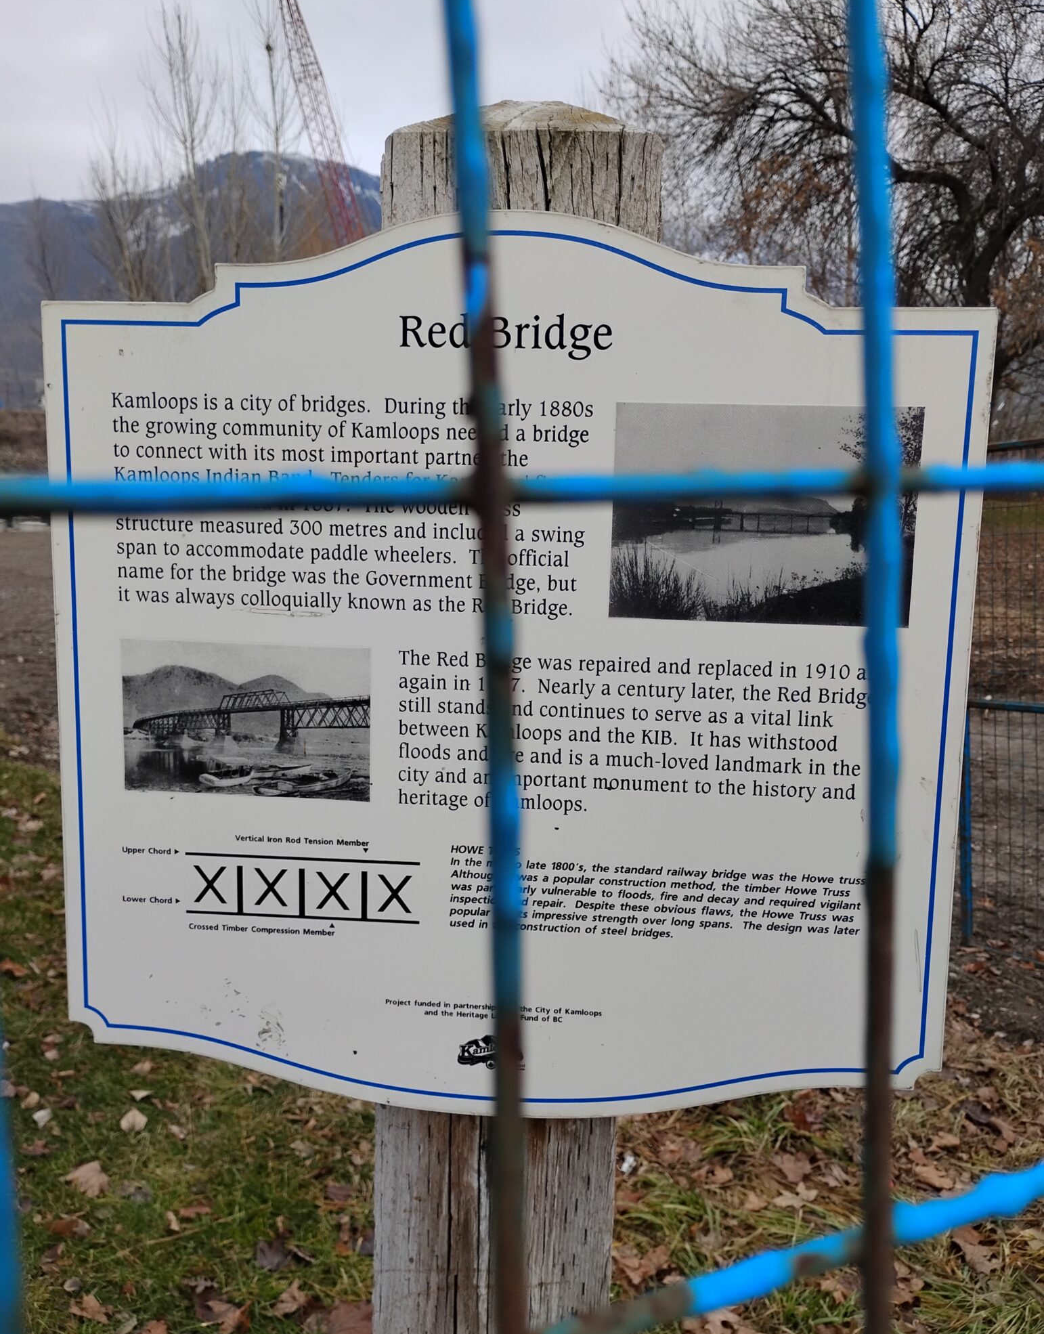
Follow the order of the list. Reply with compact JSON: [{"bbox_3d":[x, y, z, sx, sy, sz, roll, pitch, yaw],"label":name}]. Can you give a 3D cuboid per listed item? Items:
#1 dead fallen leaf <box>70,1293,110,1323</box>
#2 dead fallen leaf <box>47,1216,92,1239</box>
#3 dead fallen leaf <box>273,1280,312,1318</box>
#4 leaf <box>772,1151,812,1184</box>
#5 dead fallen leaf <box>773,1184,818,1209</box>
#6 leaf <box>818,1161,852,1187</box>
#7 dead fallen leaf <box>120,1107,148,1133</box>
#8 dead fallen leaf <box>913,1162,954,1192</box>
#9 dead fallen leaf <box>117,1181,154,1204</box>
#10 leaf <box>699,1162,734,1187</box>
[{"bbox_3d":[-0.843,1.253,2.196,0.077,0.023,0.055,-4,9,-23],"label":"dead fallen leaf"},{"bbox_3d":[-0.984,1.219,2.442,0.086,0.025,0.047,-4,9,-24],"label":"dead fallen leaf"},{"bbox_3d":[-0.454,1.244,2.213,0.077,0.028,0.065,-2,8,-13],"label":"dead fallen leaf"},{"bbox_3d":[0.618,1.142,2.565,0.092,0.028,0.085,3,9,15],"label":"leaf"},{"bbox_3d":[0.600,1.162,2.464,0.099,0.020,0.062,3,9,15],"label":"dead fallen leaf"},{"bbox_3d":[0.708,1.149,2.544,0.076,0.022,0.062,3,9,17],"label":"leaf"},{"bbox_3d":[-0.991,1.157,2.868,0.068,0.028,0.060,-4,9,-20],"label":"dead fallen leaf"},{"bbox_3d":[0.948,1.177,2.591,0.090,0.030,0.055,3,9,21],"label":"dead fallen leaf"},{"bbox_3d":[-0.883,1.200,2.565,0.079,0.025,0.050,-4,9,-20],"label":"dead fallen leaf"},{"bbox_3d":[0.440,1.147,2.541,0.079,0.025,0.062,2,9,11],"label":"leaf"}]

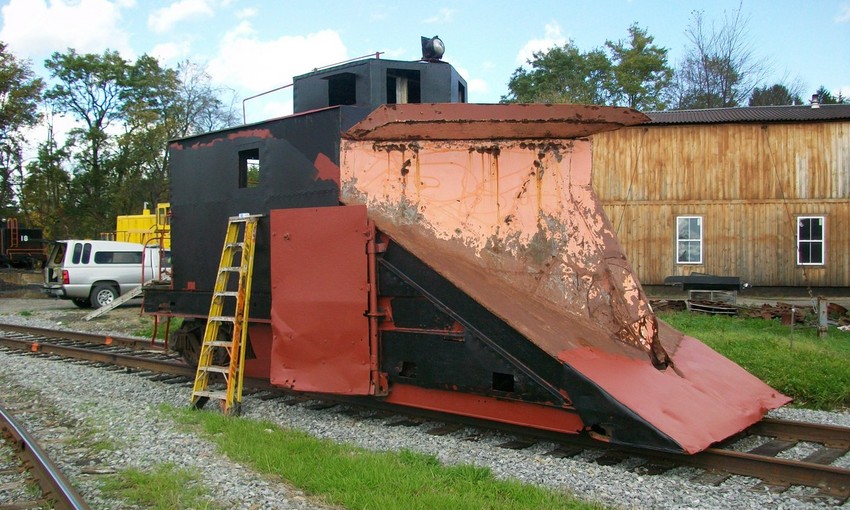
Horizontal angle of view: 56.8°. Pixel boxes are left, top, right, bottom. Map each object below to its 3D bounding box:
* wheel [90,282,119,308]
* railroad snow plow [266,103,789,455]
[{"bbox_3d":[-9.044,1.181,22.200,0.770,0.770,0.260,-1,0,-39],"label":"wheel"},{"bbox_3d":[0.997,-0.072,8.628,5.036,3.320,2.850,-1,0,41],"label":"railroad snow plow"}]

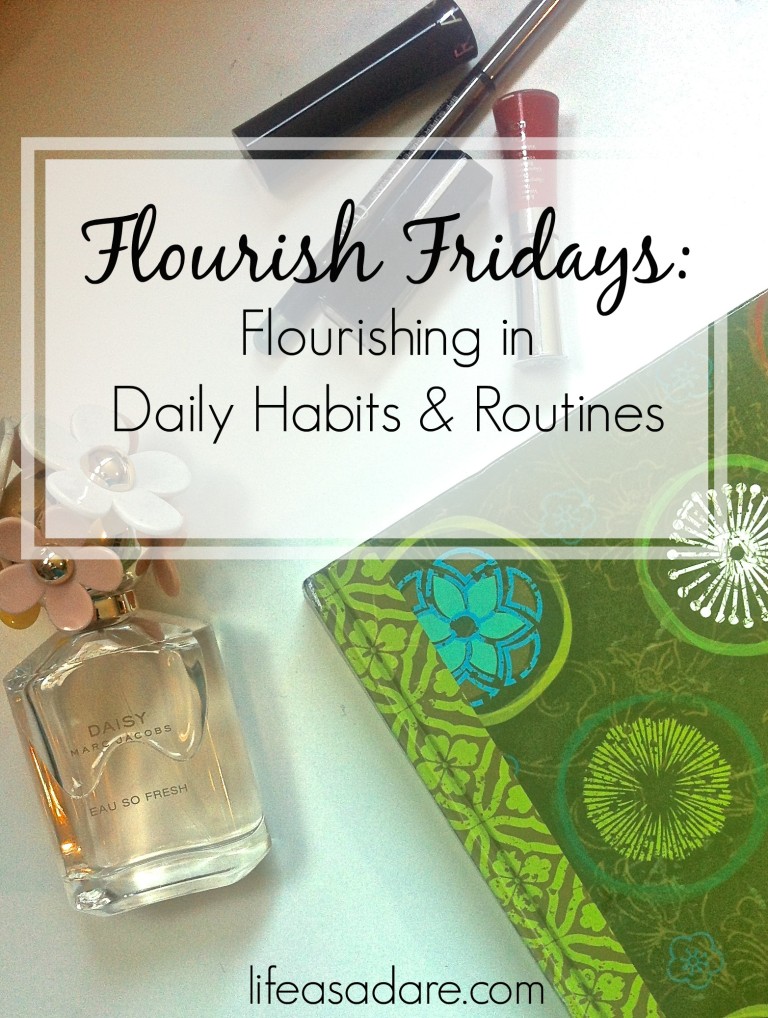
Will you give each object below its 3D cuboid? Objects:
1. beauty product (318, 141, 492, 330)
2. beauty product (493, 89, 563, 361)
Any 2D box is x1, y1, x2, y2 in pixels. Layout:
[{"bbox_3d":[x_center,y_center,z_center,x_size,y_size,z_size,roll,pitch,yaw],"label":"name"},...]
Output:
[{"bbox_3d":[0.007,-0.080,0.318,0.019,0.019,0.061,38,88,4],"label":"beauty product"},{"bbox_3d":[0.046,-0.086,0.317,0.021,0.021,0.081,-3,87,1],"label":"beauty product"}]

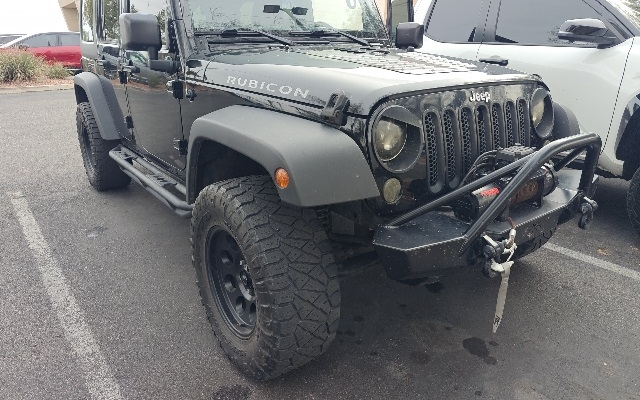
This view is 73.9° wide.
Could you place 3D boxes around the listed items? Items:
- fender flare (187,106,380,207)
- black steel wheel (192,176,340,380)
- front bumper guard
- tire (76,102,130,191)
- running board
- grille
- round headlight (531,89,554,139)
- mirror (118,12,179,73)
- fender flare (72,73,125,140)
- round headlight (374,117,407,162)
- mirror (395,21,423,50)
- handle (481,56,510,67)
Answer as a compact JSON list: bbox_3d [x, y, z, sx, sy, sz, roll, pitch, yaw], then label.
[{"bbox_3d":[-0.234,-0.075,1.654,0.290,0.490,1.090,-14,25,-35],"label":"fender flare"},{"bbox_3d":[-0.268,0.316,1.833,0.301,0.838,0.838,-14,25,-35],"label":"black steel wheel"},{"bbox_3d":[0.750,-0.043,1.664,1.440,0.480,0.450,-14,25,-35],"label":"front bumper guard"},{"bbox_3d":[-2.042,-0.508,4.036,0.301,0.838,0.838,-14,25,-35],"label":"tire"},{"bbox_3d":[-1.084,-0.137,2.772,0.180,0.115,1.760,-14,25,-35],"label":"running board"},{"bbox_3d":[0.646,-0.228,1.745,0.710,0.335,0.080,-14,25,-35],"label":"grille"},{"bbox_3d":[1.024,-0.409,2.009,0.225,0.225,0.090,-14,25,-35],"label":"round headlight"},{"bbox_3d":[-0.786,-0.726,1.975,0.235,0.260,0.140,-14,25,-35],"label":"mirror"},{"bbox_3d":[-1.987,-0.881,3.732,0.180,0.500,1.180,-14,25,-35],"label":"fender flare"},{"bbox_3d":[0.243,-0.215,1.458,0.190,0.190,0.090,-14,25,-35],"label":"round headlight"},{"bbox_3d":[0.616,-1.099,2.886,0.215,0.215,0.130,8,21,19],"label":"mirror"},{"bbox_3d":[1.468,-1.176,3.599,0.050,0.060,0.265,-14,25,-35],"label":"handle"}]

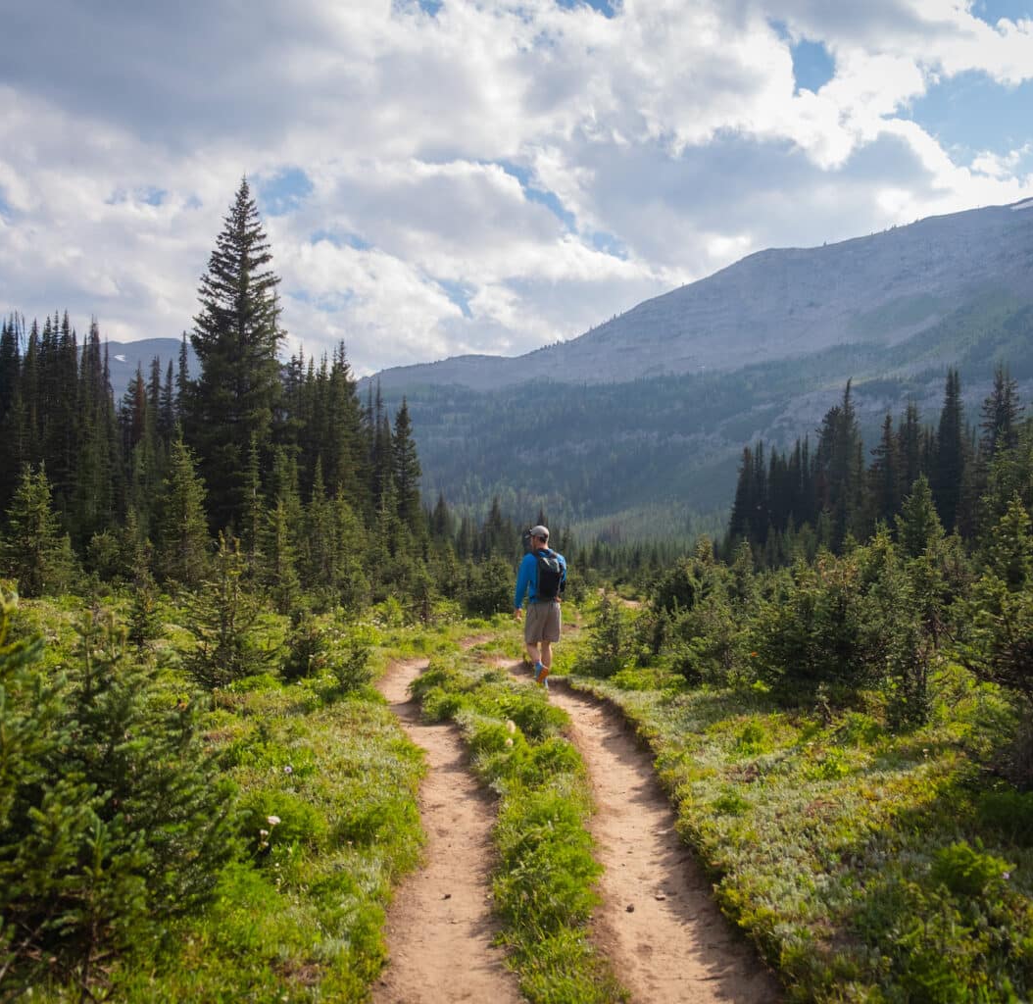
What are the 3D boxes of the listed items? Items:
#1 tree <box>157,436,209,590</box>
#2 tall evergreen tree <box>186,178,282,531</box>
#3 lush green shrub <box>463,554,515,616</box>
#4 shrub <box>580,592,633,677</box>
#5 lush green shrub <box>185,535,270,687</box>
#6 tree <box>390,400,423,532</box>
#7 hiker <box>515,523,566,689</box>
[{"bbox_3d":[-9.097,0.305,32.000,1.511,4.213,1.450,0,-1,0],"label":"tree"},{"bbox_3d":[-12.536,-6.036,52.000,4.231,16.670,4.100,0,-1,0],"label":"tall evergreen tree"},{"bbox_3d":[-0.554,1.629,23.000,0.993,1.225,0.950,0,-1,0],"label":"lush green shrub"},{"bbox_3d":[1.036,1.522,13.400,0.606,0.970,0.580,0,-1,0],"label":"shrub"},{"bbox_3d":[-3.132,1.181,12.700,0.919,1.646,0.900,0,-1,0],"label":"lush green shrub"},{"bbox_3d":[-5.072,-1.140,54.000,1.519,7.272,1.600,0,-1,0],"label":"tree"},{"bbox_3d":[0.261,1.159,13.000,0.560,1.809,0.500,0,-1,-20],"label":"hiker"}]

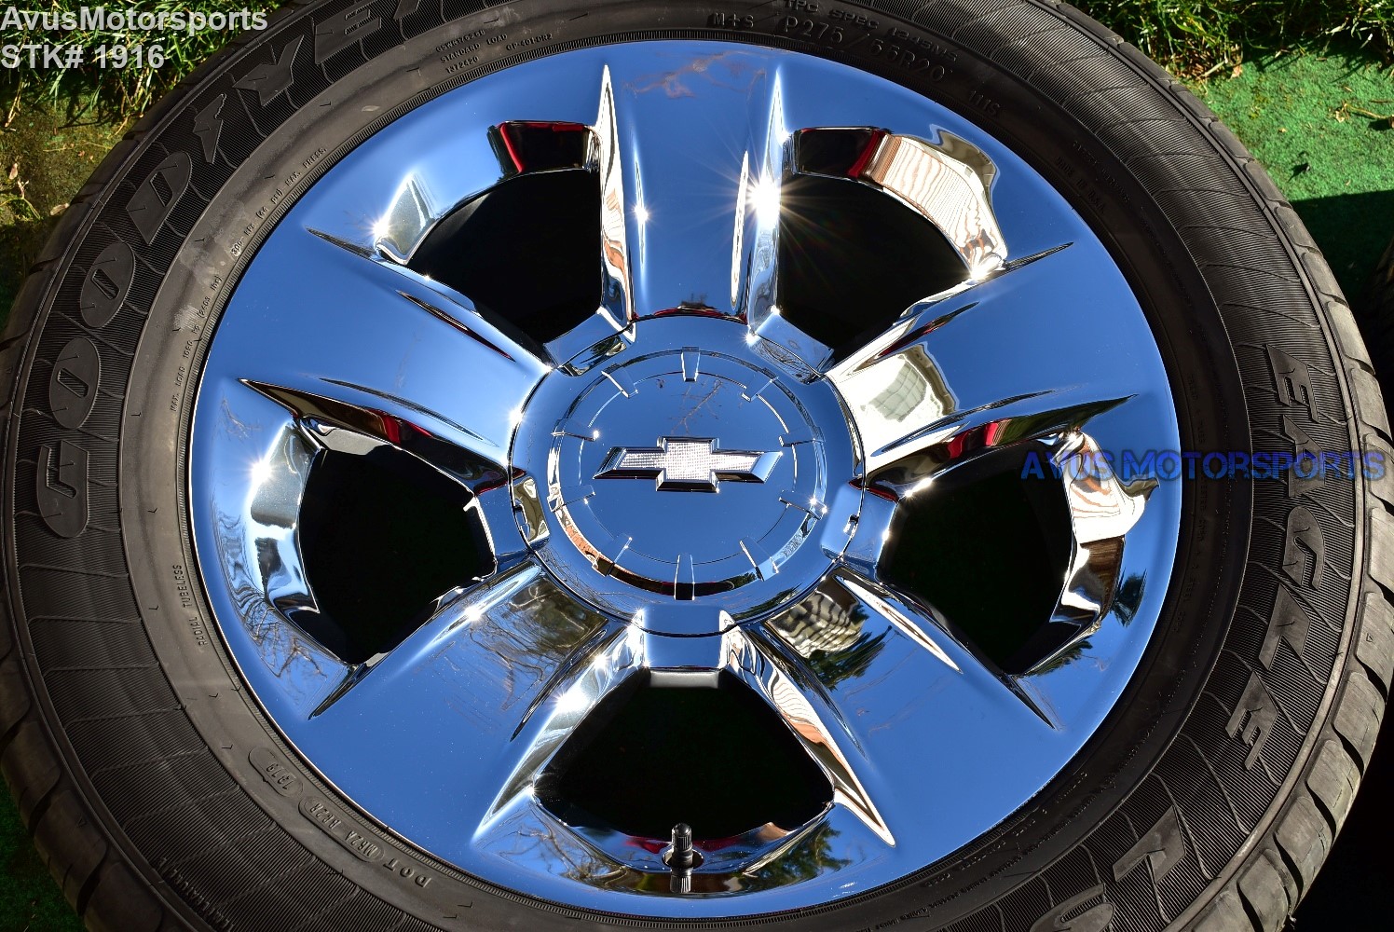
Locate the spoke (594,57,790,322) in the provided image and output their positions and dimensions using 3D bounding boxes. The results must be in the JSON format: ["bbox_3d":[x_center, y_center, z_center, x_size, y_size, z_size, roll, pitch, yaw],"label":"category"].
[{"bbox_3d":[-0.004,-0.165,1.202,0.110,0.047,0.166,1,76,-1],"label":"spoke"}]

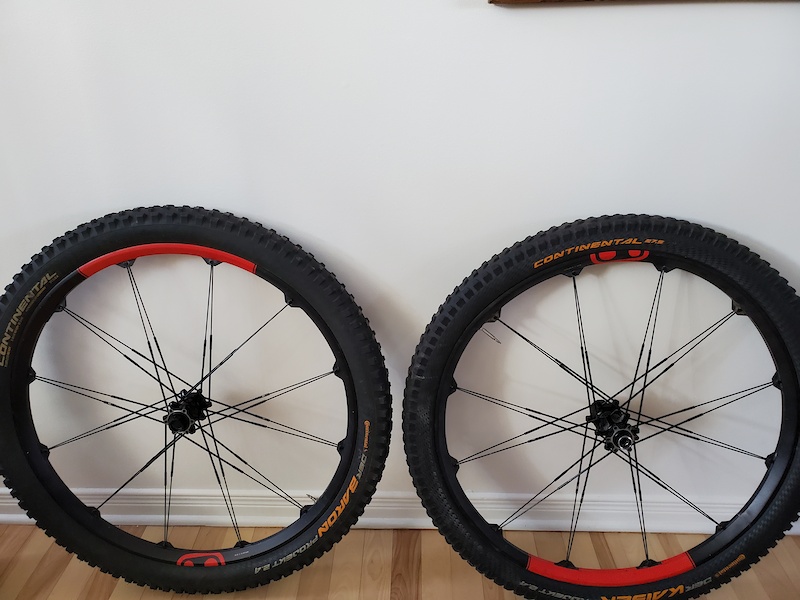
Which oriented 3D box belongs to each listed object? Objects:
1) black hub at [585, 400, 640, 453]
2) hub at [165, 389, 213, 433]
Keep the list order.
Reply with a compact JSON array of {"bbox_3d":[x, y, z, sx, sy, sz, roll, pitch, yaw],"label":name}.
[{"bbox_3d":[0.355,0.209,1.004,0.065,0.065,0.130,1,12,3],"label":"black hub"},{"bbox_3d":[-0.364,0.192,1.031,0.060,0.060,0.095,0,14,1],"label":"hub"}]

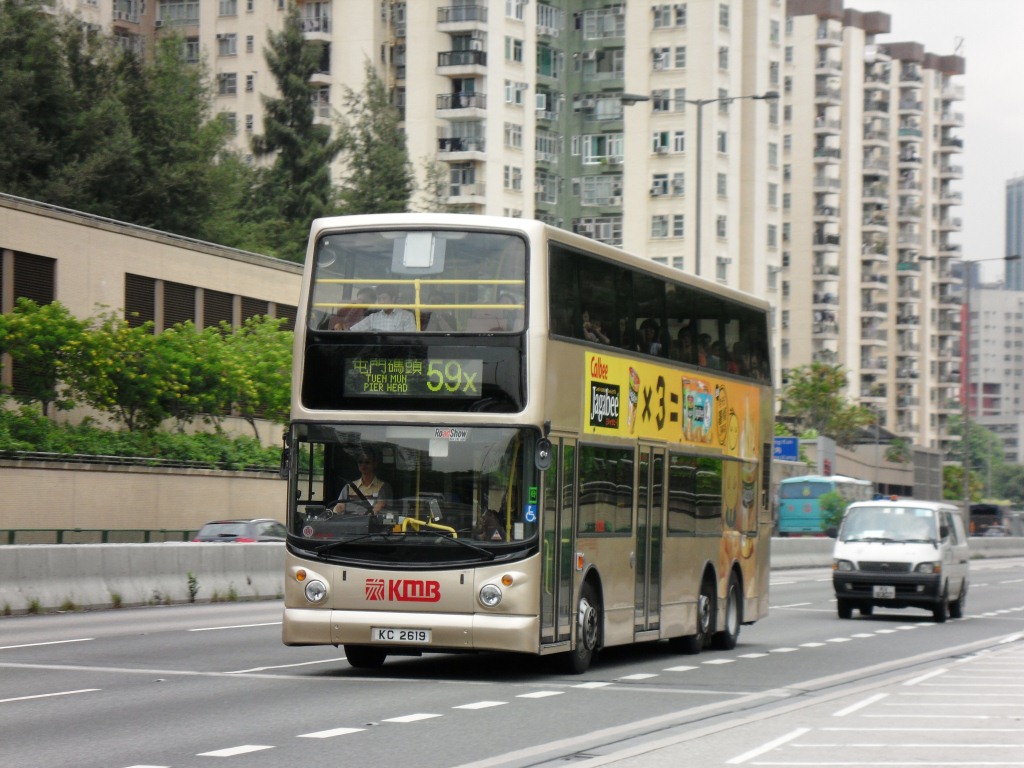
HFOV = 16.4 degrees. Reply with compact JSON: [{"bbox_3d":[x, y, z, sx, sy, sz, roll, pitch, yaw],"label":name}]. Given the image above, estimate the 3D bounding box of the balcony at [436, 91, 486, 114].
[{"bbox_3d":[-3.101,-17.342,222.298,2.840,1.500,1.360,0,-2,30],"label":"balcony"}]

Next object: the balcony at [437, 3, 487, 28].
[{"bbox_3d":[-3.101,-22.777,222.298,2.840,1.500,1.360,0,-2,30],"label":"balcony"}]

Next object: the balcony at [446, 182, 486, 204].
[{"bbox_3d":[-3.248,-12.065,226.292,2.800,1.450,1.450,-1,-3,28],"label":"balcony"}]

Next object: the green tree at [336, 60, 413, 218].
[{"bbox_3d":[-6.507,-9.536,168.000,4.200,12.000,4.200,1,-2,0],"label":"green tree"}]

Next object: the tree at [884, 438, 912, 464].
[{"bbox_3d":[27.438,4.792,252.000,2.000,1.900,2.000,1,-2,0],"label":"tree"}]

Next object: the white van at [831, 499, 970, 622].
[{"bbox_3d":[6.363,2.821,57.364,1.690,1.940,4.600,1,-2,13],"label":"white van"}]

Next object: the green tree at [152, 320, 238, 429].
[{"bbox_3d":[-9.763,-0.108,109.500,2.900,3.700,2.900,0,-2,14],"label":"green tree"}]

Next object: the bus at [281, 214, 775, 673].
[{"bbox_3d":[0.501,0.817,39.262,2.520,4.400,12.000,1,-2,15],"label":"bus"}]

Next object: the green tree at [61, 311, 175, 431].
[{"bbox_3d":[-11.447,-0.232,103.000,3.300,3.800,3.400,1,-2,0],"label":"green tree"}]

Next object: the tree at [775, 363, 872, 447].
[{"bbox_3d":[20.489,1.536,232.000,6.400,6.000,6.000,1,-2,0],"label":"tree"}]

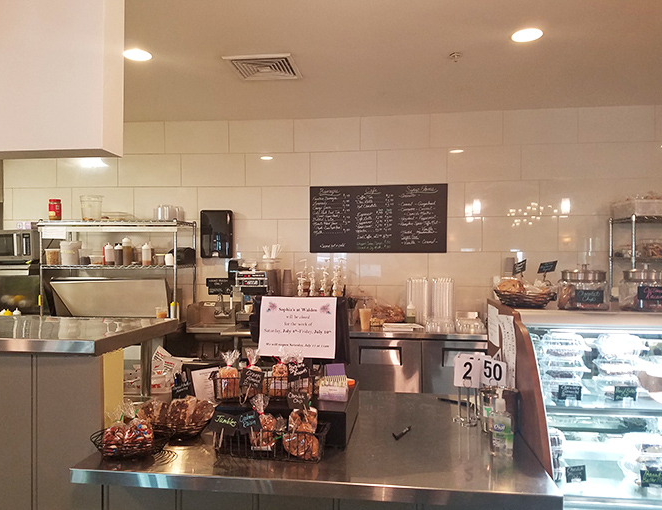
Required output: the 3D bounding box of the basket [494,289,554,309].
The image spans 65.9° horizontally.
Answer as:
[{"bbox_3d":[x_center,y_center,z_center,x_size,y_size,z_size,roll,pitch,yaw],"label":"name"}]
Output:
[{"bbox_3d":[0.728,0.158,1.920,0.220,0.068,0.155,0,0,7],"label":"basket"}]

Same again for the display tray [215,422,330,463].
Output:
[{"bbox_3d":[-0.177,0.581,1.606,0.335,0.085,0.110,0,1,9],"label":"display tray"}]

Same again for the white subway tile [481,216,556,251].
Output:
[{"bbox_3d":[1.637,-0.177,4.410,0.609,0.305,0.010,0,0,7],"label":"white subway tile"}]

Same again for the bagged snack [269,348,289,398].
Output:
[{"bbox_3d":[-0.172,0.394,1.720,0.066,0.167,0.048,0,0,7],"label":"bagged snack"}]

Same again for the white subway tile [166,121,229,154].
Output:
[{"bbox_3d":[-1.245,-1.089,4.746,0.609,0.305,0.010,0,0,7],"label":"white subway tile"}]

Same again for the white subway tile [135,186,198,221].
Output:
[{"bbox_3d":[-1.545,-0.477,4.758,0.606,0.303,0.010,0,1,7],"label":"white subway tile"}]

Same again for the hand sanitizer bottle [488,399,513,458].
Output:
[{"bbox_3d":[0.471,0.463,1.410,0.067,0.175,0.043,0,-1,19],"label":"hand sanitizer bottle"}]

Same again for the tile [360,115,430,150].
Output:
[{"bbox_3d":[0.570,-1.083,4.533,0.609,0.305,0.010,0,0,7],"label":"tile"}]

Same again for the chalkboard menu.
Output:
[{"bbox_3d":[0.417,-0.316,4.524,1.210,0.597,0.020,0,1,7],"label":"chalkboard menu"}]

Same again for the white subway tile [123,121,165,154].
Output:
[{"bbox_3d":[-1.860,-1.096,4.795,0.605,0.302,0.010,0,0,7],"label":"white subway tile"}]

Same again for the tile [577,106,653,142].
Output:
[{"bbox_3d":[2.379,-1.084,4.260,0.605,0.302,0.010,0,0,7],"label":"tile"}]

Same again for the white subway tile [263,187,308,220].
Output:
[{"bbox_3d":[-0.334,-0.478,4.618,0.606,0.303,0.010,0,1,7],"label":"white subway tile"}]

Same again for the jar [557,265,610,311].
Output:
[{"bbox_3d":[0.934,0.120,1.890,0.170,0.166,0.170,0,-1,14],"label":"jar"}]

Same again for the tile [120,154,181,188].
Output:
[{"bbox_3d":[-1.701,-0.790,4.801,0.609,0.305,0.010,0,0,7],"label":"tile"}]

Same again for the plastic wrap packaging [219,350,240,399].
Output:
[{"bbox_3d":[-0.324,0.379,1.620,0.066,0.152,0.055,0,-1,0],"label":"plastic wrap packaging"}]

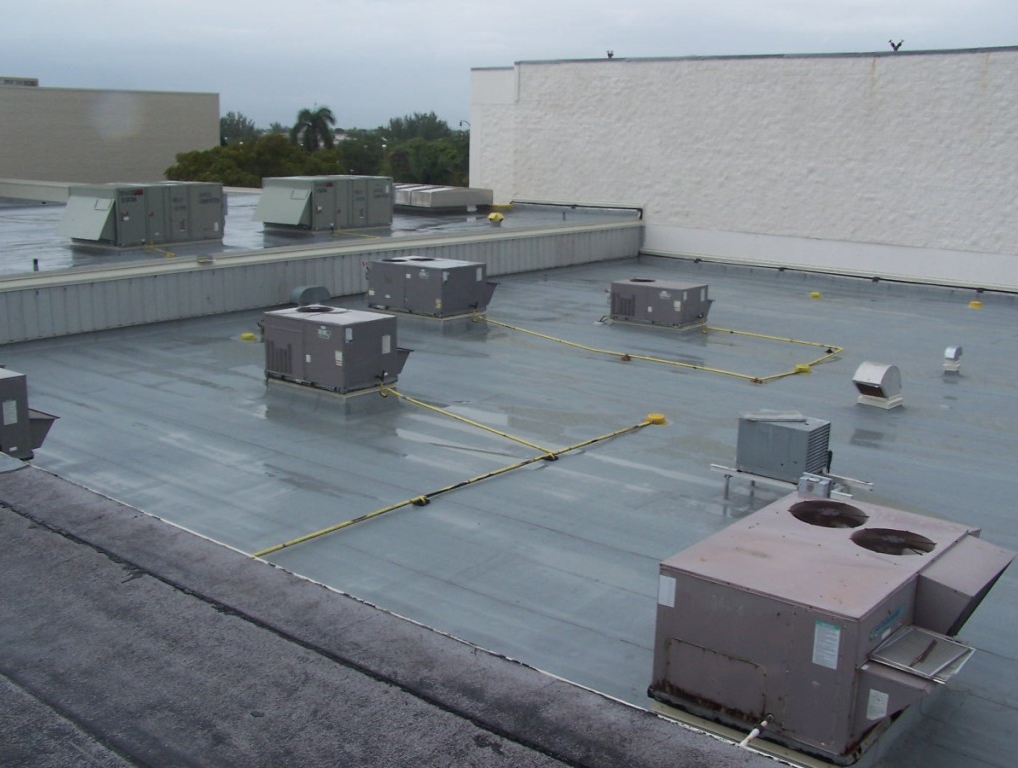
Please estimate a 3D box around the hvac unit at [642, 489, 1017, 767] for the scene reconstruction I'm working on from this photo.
[{"bbox_3d":[2.535,1.751,8.375,1.958,1.024,2.270,10,16,38],"label":"hvac unit"}]

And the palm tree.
[{"bbox_3d":[-18.320,-19.570,106.370,4.600,12.990,4.600,1,12,0],"label":"palm tree"}]

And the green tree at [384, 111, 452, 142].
[{"bbox_3d":[-11.460,-27.410,141.440,8.500,13.610,8.000,1,12,0],"label":"green tree"}]

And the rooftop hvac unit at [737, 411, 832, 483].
[{"bbox_3d":[3.347,0.747,13.719,0.903,0.686,0.613,10,16,38],"label":"rooftop hvac unit"}]

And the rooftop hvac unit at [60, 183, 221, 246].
[{"bbox_3d":[-10.047,-4.616,30.406,2.337,1.481,3.768,10,16,38],"label":"rooftop hvac unit"}]

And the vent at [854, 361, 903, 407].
[{"bbox_3d":[6.199,-0.002,18.964,0.600,0.740,1.000,10,16,38],"label":"vent"}]

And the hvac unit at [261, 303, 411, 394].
[{"bbox_3d":[-2.816,-0.630,18.450,1.933,1.071,1.453,10,16,38],"label":"hvac unit"}]

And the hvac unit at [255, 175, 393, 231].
[{"bbox_3d":[-5.886,-5.739,35.480,2.329,1.512,3.947,10,16,38],"label":"hvac unit"}]

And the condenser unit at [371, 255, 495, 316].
[{"bbox_3d":[-1.752,-2.237,25.605,2.287,1.064,1.765,10,16,38],"label":"condenser unit"}]

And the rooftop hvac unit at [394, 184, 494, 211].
[{"bbox_3d":[-3.760,-7.661,46.020,5.015,0.609,3.680,10,16,38],"label":"rooftop hvac unit"}]

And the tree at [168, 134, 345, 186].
[{"bbox_3d":[-15.900,-11.000,73.090,11.000,10.330,8.800,1,12,0],"label":"tree"}]

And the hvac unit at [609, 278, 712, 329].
[{"bbox_3d":[3.558,-1.893,25.998,1.866,0.840,1.451,10,16,38],"label":"hvac unit"}]

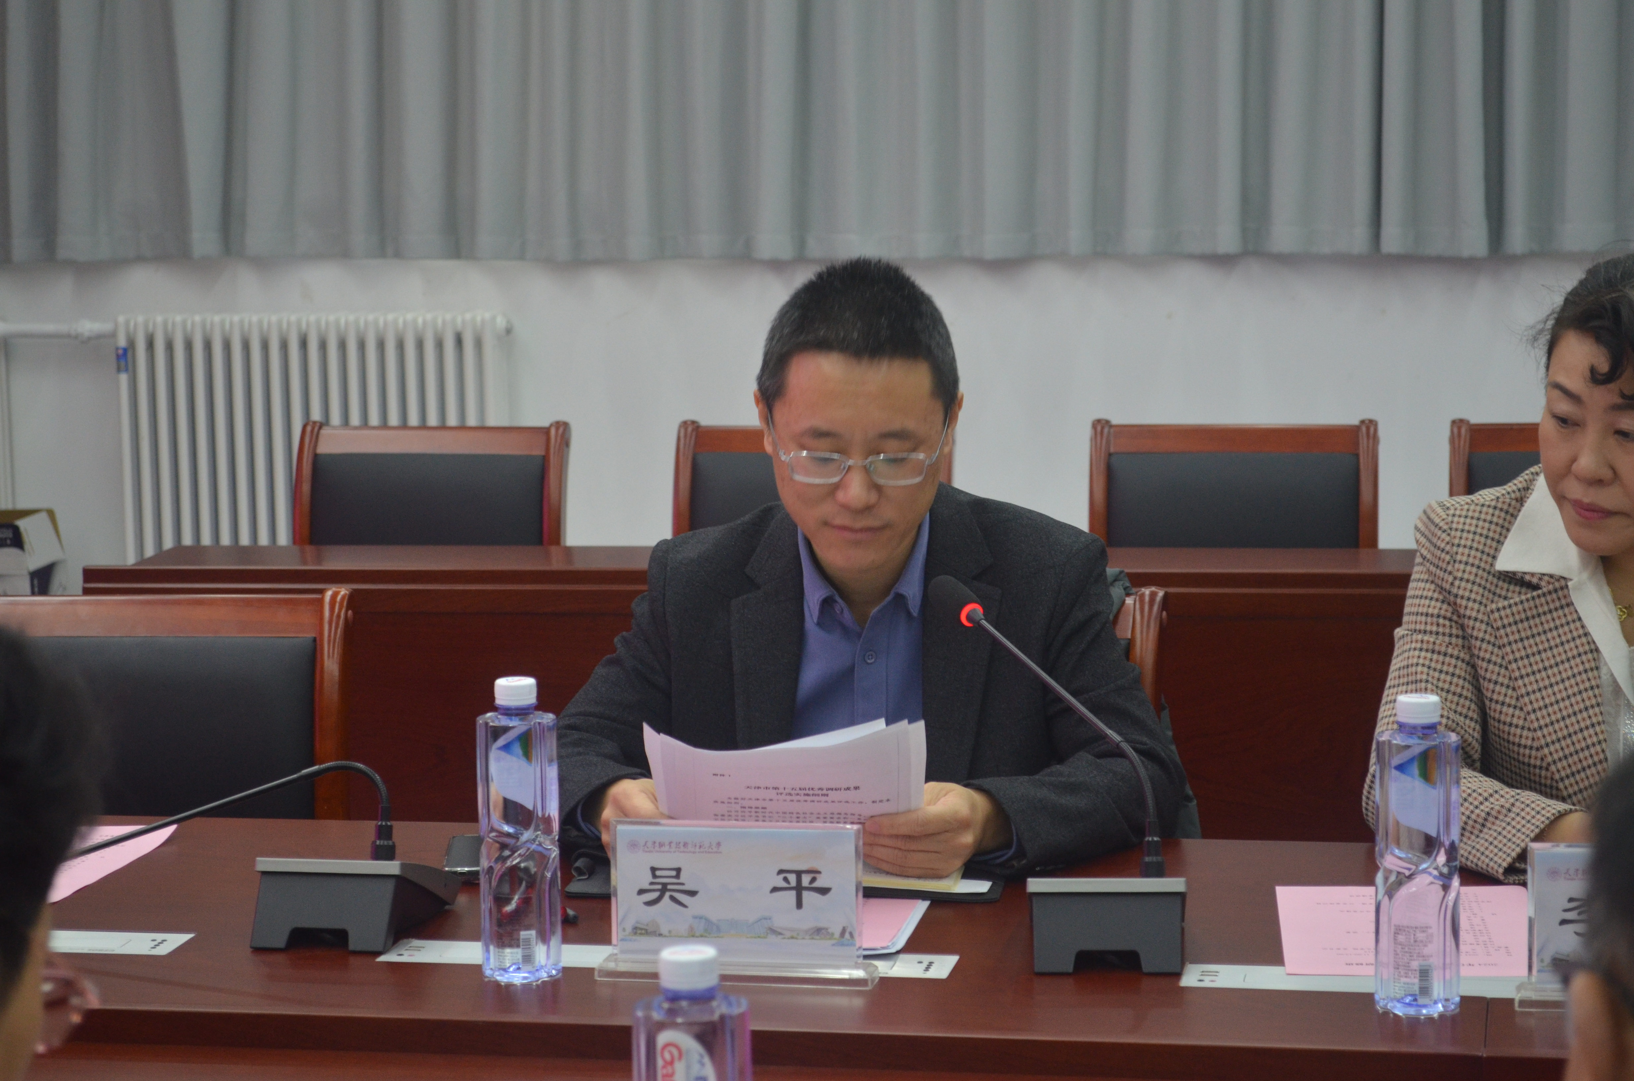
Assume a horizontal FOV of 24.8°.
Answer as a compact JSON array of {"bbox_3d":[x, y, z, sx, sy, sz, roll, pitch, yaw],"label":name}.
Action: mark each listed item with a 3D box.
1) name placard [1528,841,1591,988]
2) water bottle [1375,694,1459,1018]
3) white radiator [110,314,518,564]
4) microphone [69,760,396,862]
[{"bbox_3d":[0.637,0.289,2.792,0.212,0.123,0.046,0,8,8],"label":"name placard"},{"bbox_3d":[0.450,0.235,2.783,0.064,0.240,0.064,0,8,9],"label":"water bottle"},{"bbox_3d":[-1.098,-0.169,8.298,0.920,0.680,0.110,0,8,12],"label":"white radiator"},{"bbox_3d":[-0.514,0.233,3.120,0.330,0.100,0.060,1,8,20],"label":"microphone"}]

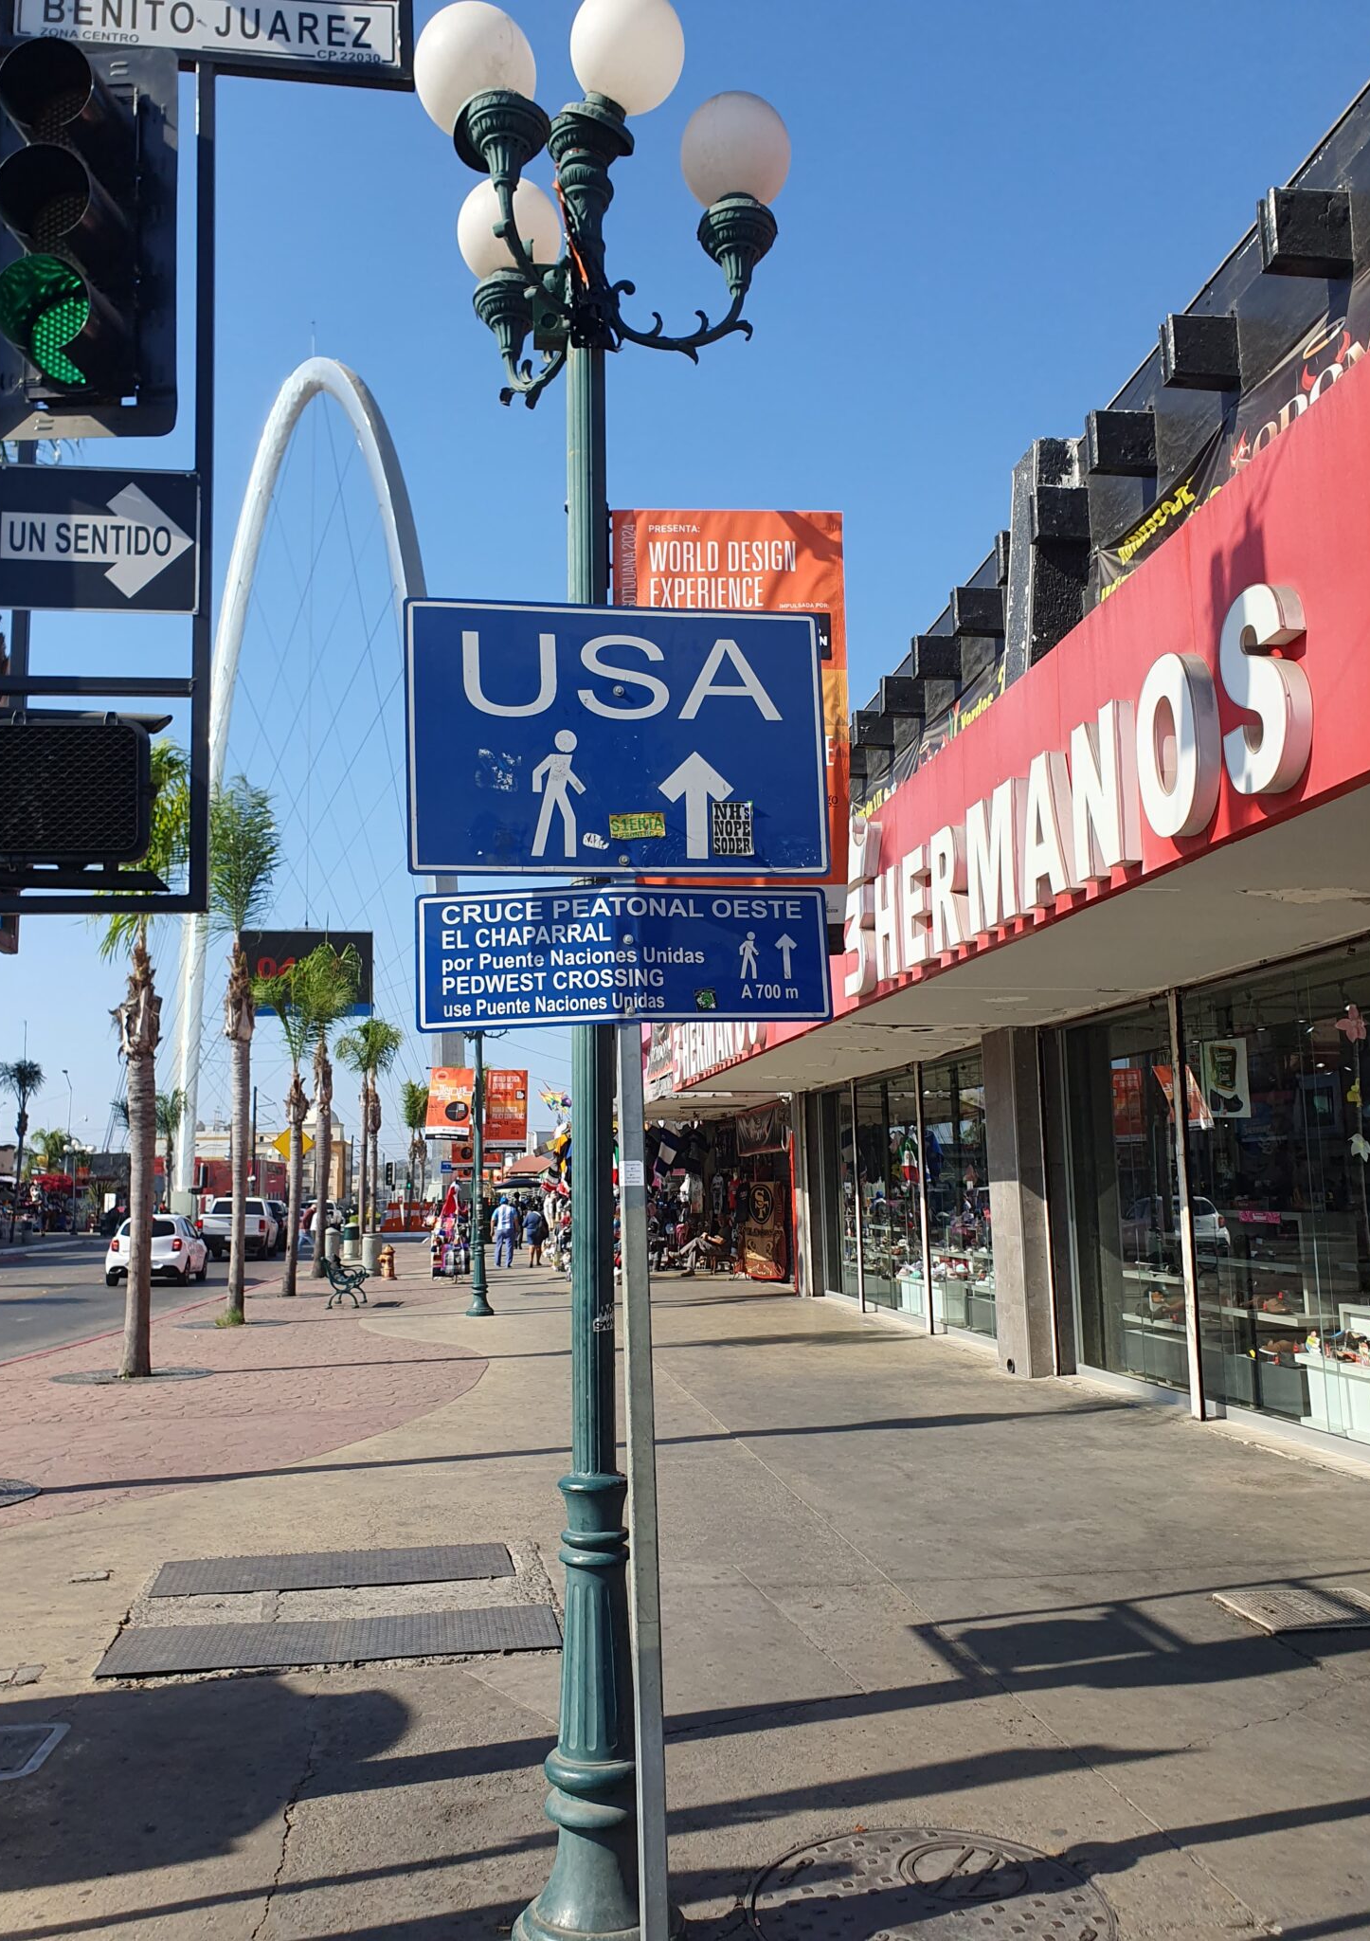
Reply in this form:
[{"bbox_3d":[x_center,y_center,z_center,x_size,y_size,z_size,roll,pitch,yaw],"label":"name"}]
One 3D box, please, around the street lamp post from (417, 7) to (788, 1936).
[{"bbox_3d":[-0.185,-0.242,3.492,0.970,4.720,0.970,0,-9,-8],"label":"street lamp post"}]

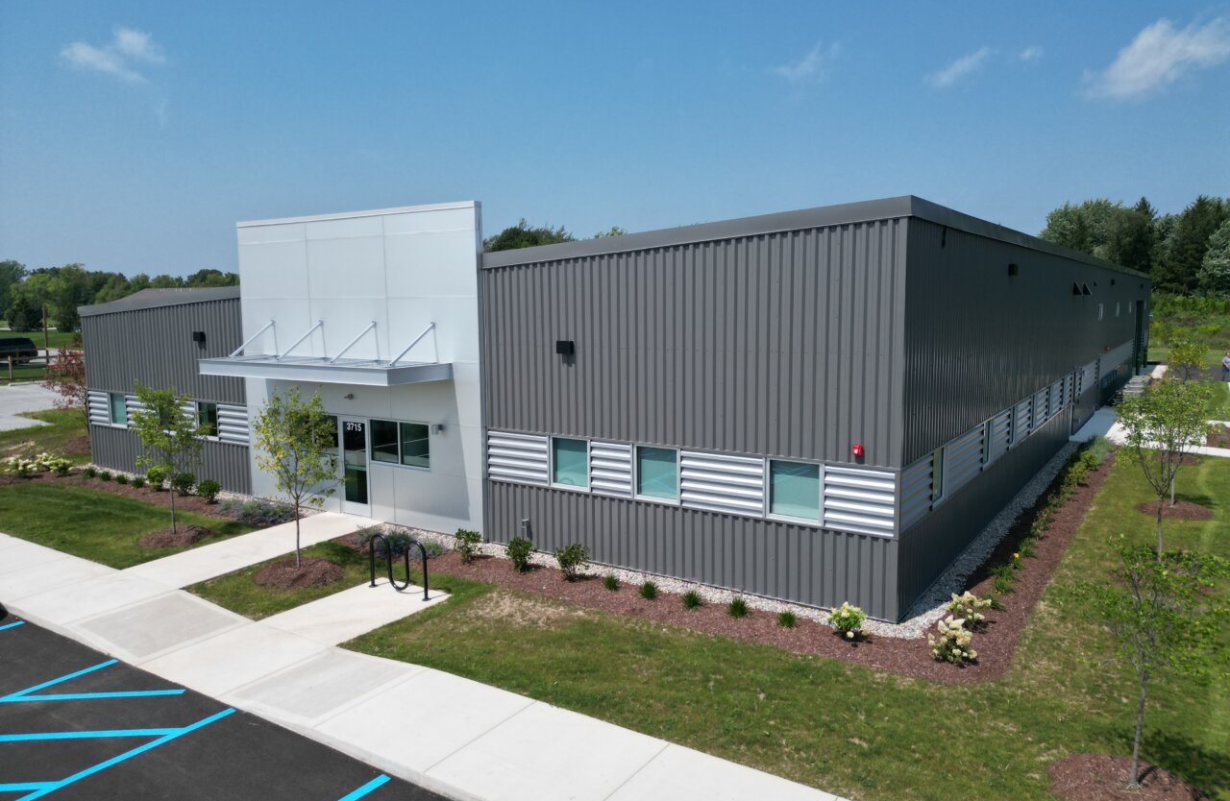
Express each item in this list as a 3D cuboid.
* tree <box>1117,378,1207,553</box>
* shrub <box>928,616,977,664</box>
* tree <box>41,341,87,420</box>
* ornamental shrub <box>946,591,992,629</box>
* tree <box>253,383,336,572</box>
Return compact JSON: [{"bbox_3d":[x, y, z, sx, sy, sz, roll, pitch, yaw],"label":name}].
[{"bbox_3d":[8.608,1.286,13.438,1.300,3.235,1.300,3,8,33],"label":"tree"},{"bbox_3d":[4.375,3.063,11.047,0.580,0.505,0.560,2,7,22],"label":"shrub"},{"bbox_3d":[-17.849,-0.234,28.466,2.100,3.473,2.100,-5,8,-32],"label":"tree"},{"bbox_3d":[5.046,2.959,12.154,0.600,0.440,0.570,2,7,23],"label":"ornamental shrub"},{"bbox_3d":[-5.586,1.389,14.911,1.450,3.213,1.450,-3,7,-21],"label":"tree"}]

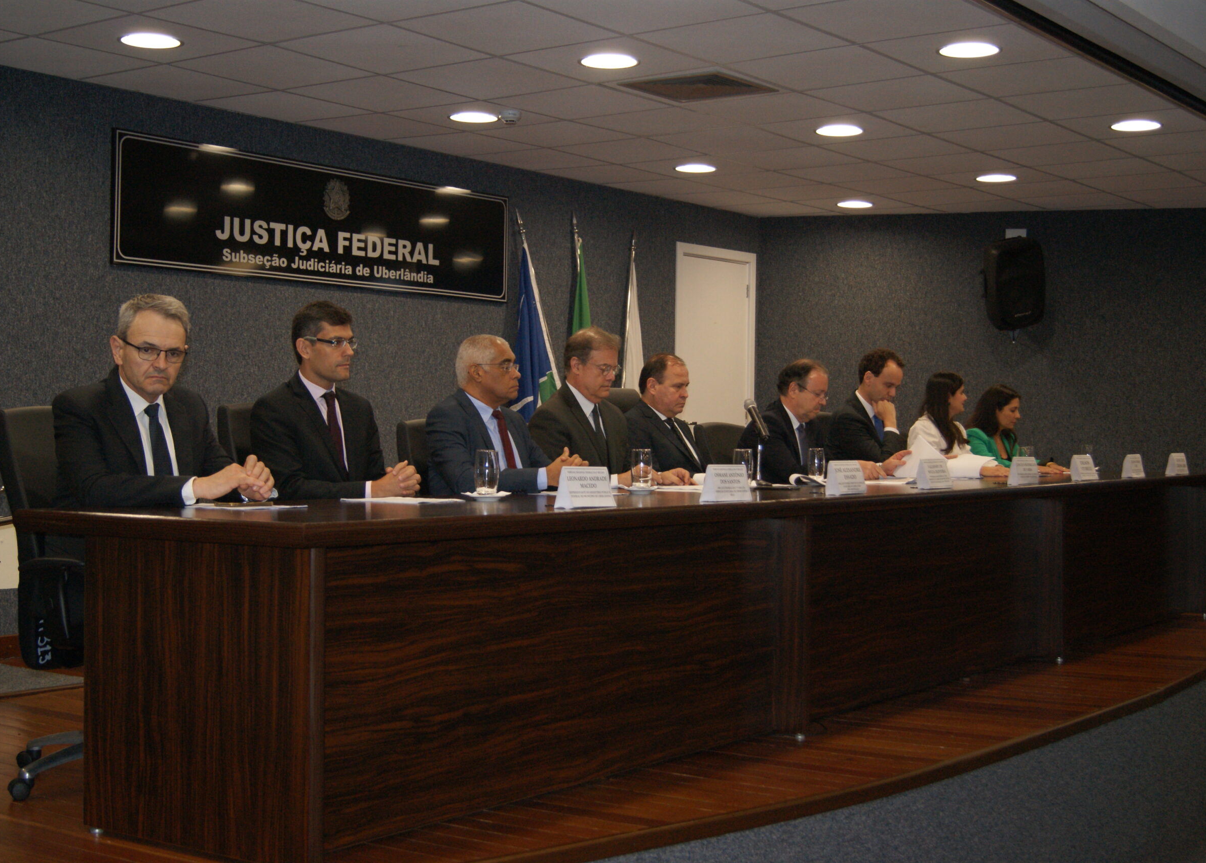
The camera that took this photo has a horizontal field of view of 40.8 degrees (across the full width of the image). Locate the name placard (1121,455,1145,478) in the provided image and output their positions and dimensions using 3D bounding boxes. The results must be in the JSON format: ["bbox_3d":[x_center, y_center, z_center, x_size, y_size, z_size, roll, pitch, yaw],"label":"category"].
[{"bbox_3d":[2.576,0.168,7.864,0.058,0.113,0.212,2,1,34],"label":"name placard"}]

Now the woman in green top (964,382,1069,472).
[{"bbox_3d":[2.138,0.365,8.563,0.780,1.210,0.500,1,1,37],"label":"woman in green top"}]

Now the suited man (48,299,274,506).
[{"bbox_3d":[-1.190,0.302,4.201,0.780,1.320,0.570,1,1,41],"label":"suited man"}]

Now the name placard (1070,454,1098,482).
[{"bbox_3d":[2.121,0.160,7.136,0.062,0.112,0.205,1,1,38],"label":"name placard"}]

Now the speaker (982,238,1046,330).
[{"bbox_3d":[2.587,-0.928,10.200,0.345,0.560,0.290,-9,17,-15],"label":"speaker"}]

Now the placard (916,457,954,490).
[{"bbox_3d":[1.243,0.159,6.065,0.085,0.110,0.210,1,1,37],"label":"placard"}]

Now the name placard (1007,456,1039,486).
[{"bbox_3d":[1.750,0.160,6.728,0.085,0.110,0.210,1,1,37],"label":"name placard"}]

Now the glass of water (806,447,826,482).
[{"bbox_3d":[0.813,0.129,6.150,0.069,0.125,0.069,1,0,0],"label":"glass of water"}]

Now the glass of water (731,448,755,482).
[{"bbox_3d":[0.493,0.124,5.680,0.069,0.125,0.069,1,0,0],"label":"glass of water"}]

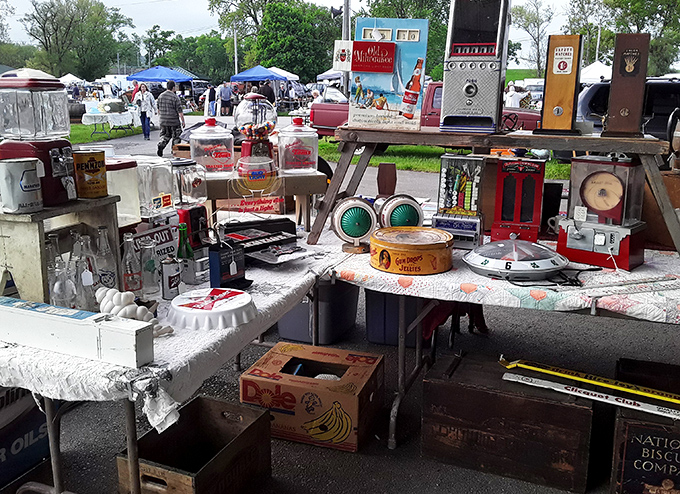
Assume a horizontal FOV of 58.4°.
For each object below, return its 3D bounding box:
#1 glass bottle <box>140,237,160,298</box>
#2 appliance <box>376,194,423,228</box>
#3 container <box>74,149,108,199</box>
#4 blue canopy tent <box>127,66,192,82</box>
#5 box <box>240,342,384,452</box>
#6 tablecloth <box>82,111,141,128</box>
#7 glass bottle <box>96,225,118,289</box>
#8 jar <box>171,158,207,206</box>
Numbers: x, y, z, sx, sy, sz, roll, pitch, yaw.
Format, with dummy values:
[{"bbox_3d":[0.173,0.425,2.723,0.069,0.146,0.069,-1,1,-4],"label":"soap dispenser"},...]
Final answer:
[{"bbox_3d":[-0.678,0.073,2.156,0.070,0.200,0.070,0,13,0],"label":"glass bottle"},{"bbox_3d":[0.278,-0.116,2.681,0.195,0.232,0.115,-5,15,-17],"label":"appliance"},{"bbox_3d":[-0.782,-0.229,1.910,0.103,0.142,0.103,-8,16,-26],"label":"container"},{"bbox_3d":[-10.640,-9.340,36.000,3.050,2.700,3.050,0,14,-2],"label":"blue canopy tent"},{"bbox_3d":[-0.110,0.651,2.725,0.520,0.254,0.408,5,15,18],"label":"box"},{"bbox_3d":[-7.445,-4.145,19.800,1.850,0.500,0.900,-2,14,-5],"label":"tablecloth"},{"bbox_3d":[-0.833,0.051,2.152,0.067,0.245,0.067,0,13,0],"label":"glass bottle"},{"bbox_3d":[-0.626,-0.265,2.500,0.145,0.195,0.145,11,19,38],"label":"jar"}]

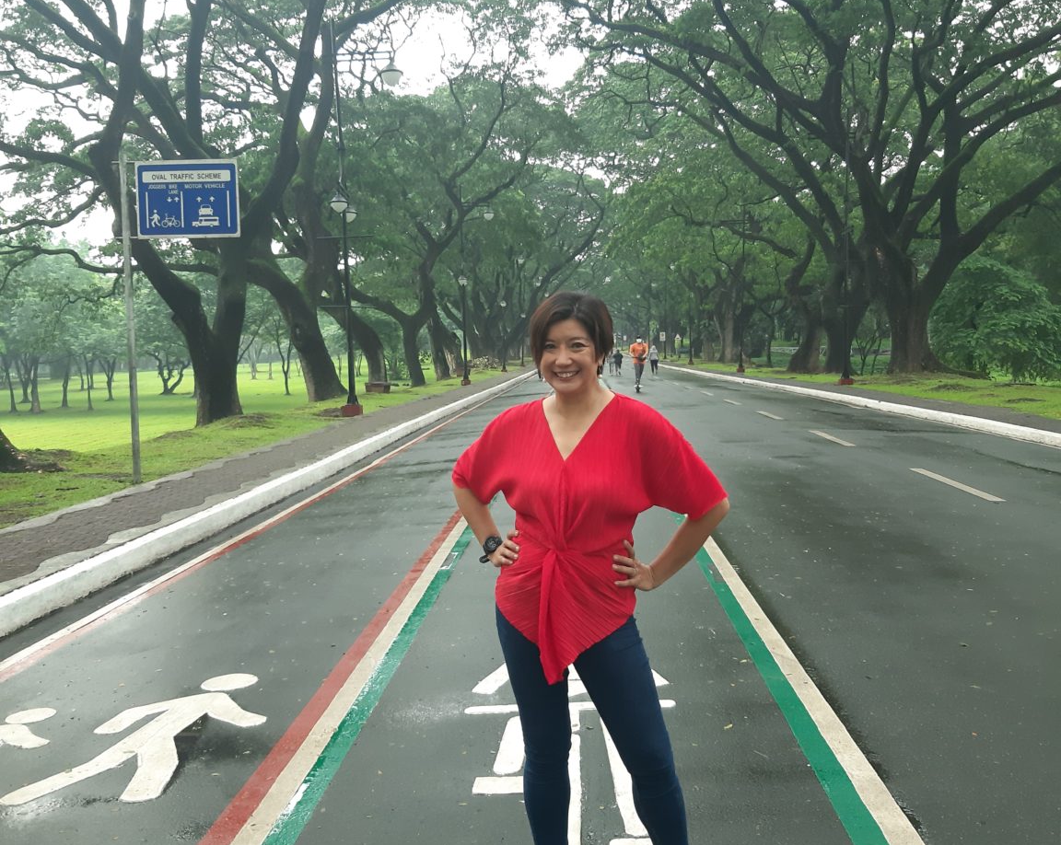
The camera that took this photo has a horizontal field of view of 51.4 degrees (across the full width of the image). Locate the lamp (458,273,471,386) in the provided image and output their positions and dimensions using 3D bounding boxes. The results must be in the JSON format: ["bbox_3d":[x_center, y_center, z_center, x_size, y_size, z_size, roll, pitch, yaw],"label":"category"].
[{"bbox_3d":[-2.500,-3.530,41.600,0.460,4.250,0.460,-1,4,3],"label":"lamp"}]

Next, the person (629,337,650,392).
[{"bbox_3d":[3.500,-1.870,35.500,0.630,1.750,0.450,-1,4,3],"label":"person"}]

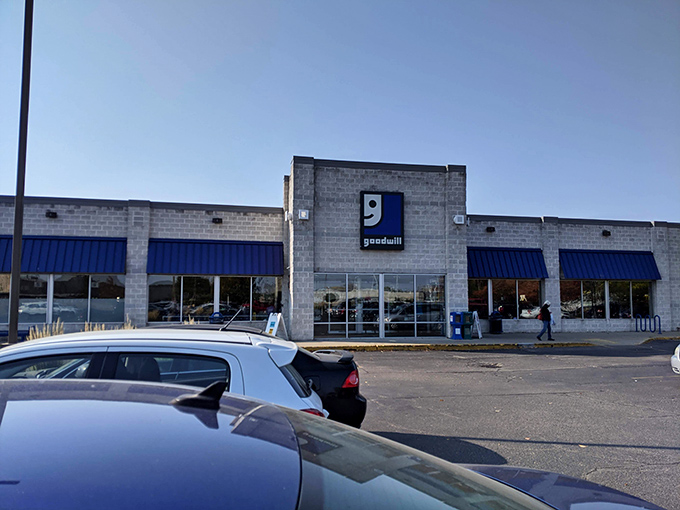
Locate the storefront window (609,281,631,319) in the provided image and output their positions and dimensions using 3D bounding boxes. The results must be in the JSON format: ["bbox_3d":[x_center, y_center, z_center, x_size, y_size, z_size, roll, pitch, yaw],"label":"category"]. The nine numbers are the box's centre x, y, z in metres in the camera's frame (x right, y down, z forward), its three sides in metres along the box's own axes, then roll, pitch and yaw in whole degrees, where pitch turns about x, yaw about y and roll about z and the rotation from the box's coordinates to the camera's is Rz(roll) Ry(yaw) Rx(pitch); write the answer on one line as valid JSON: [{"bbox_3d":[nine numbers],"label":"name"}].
[{"bbox_3d":[14.520,2.324,27.549,1.392,1.967,0.130,1,-5,-13],"label":"storefront window"}]

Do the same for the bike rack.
[{"bbox_3d":[15.195,3.377,26.209,0.120,0.910,1.550,1,-5,-13],"label":"bike rack"}]

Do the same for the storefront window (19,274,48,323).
[{"bbox_3d":[-12.466,1.756,21.274,1.365,1.950,0.100,1,-5,-13],"label":"storefront window"}]

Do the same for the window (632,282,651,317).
[{"bbox_3d":[15.831,2.354,27.847,1.175,1.946,0.130,1,-5,-13],"label":"window"}]

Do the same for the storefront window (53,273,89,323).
[{"bbox_3d":[-11.031,1.780,21.739,1.338,1.961,0.130,1,-5,-13],"label":"storefront window"}]

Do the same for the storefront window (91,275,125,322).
[{"bbox_3d":[-9.697,1.801,22.109,1.367,2.011,0.100,1,-6,-12],"label":"storefront window"}]

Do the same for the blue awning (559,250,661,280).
[{"bbox_3d":[13.908,0.483,27.201,5.600,1.570,0.560,1,-5,-13],"label":"blue awning"}]

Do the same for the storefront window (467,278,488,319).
[{"bbox_3d":[6.644,2.128,25.667,1.202,1.953,0.100,1,-6,-12],"label":"storefront window"}]

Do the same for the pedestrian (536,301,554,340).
[{"bbox_3d":[8.448,2.702,21.863,0.640,1.630,0.520,1,-5,-13],"label":"pedestrian"}]

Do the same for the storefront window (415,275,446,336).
[{"bbox_3d":[3.752,2.081,21.914,1.406,2.612,0.100,1,-6,-12],"label":"storefront window"}]

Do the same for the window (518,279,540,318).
[{"bbox_3d":[9.413,2.223,26.387,1.261,1.909,0.130,1,-5,-13],"label":"window"}]

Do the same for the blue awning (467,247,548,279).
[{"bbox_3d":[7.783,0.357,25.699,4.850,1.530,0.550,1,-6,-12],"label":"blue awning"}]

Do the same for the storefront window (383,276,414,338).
[{"bbox_3d":[2.432,2.056,21.627,1.331,2.606,0.100,1,-6,-12],"label":"storefront window"}]

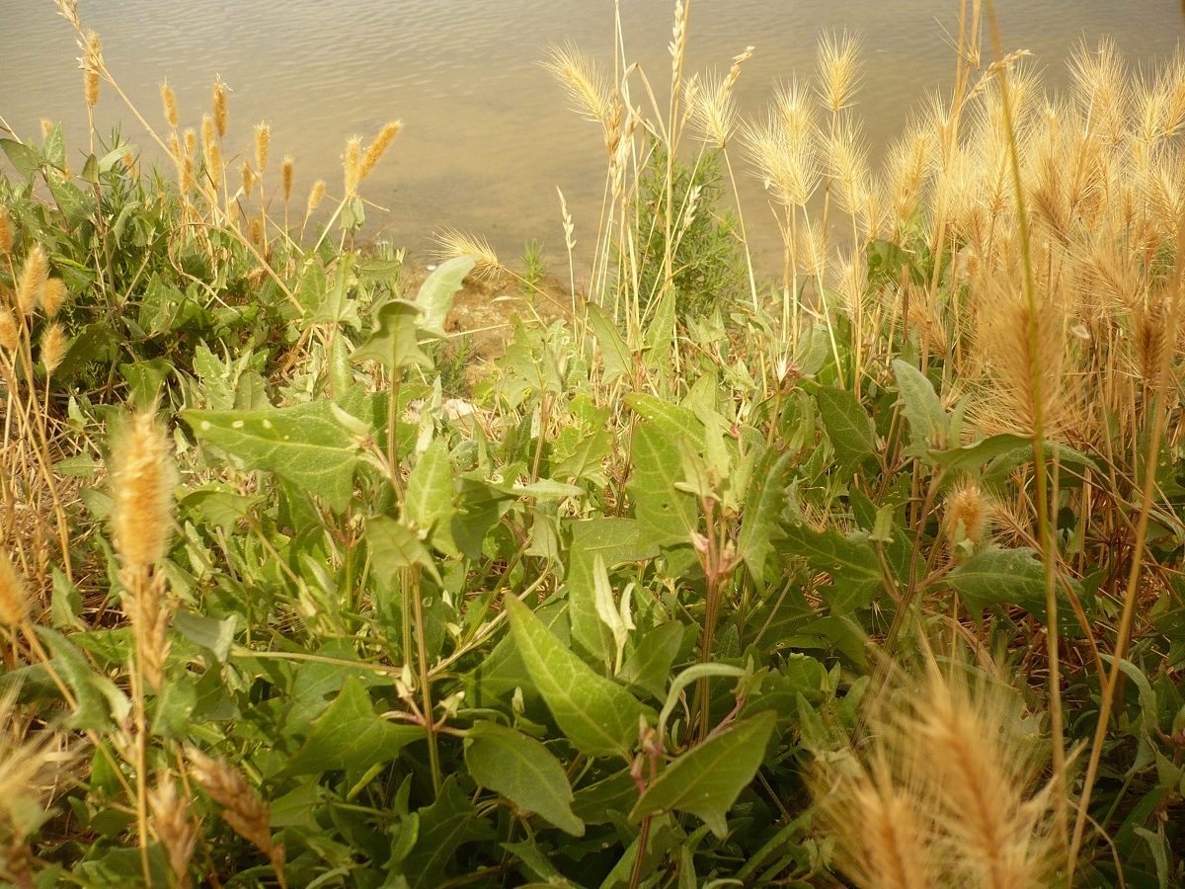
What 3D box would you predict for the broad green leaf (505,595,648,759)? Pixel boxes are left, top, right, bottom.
[{"bbox_3d":[-0.010,0.088,0.470,0.034,0.013,0.078,-34,67,-17],"label":"broad green leaf"}]

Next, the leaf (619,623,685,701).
[{"bbox_3d":[0.029,0.093,0.530,0.029,0.013,0.037,31,65,19],"label":"leaf"}]

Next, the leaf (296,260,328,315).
[{"bbox_3d":[-0.245,-0.138,1.050,0.030,0.049,0.013,-4,-4,-12],"label":"leaf"}]

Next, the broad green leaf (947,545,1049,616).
[{"bbox_3d":[0.201,0.067,0.580,0.057,0.017,0.040,0,49,11],"label":"broad green leaf"}]

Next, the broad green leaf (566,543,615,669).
[{"bbox_3d":[-0.001,0.074,0.550,0.024,0.011,0.059,-9,69,3],"label":"broad green leaf"}]

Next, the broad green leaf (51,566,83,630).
[{"bbox_3d":[-0.287,0.083,0.650,0.019,0.012,0.037,-20,63,-14],"label":"broad green leaf"}]

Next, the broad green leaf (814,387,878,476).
[{"bbox_3d":[0.148,-0.013,0.700,0.034,0.013,0.051,-31,73,2],"label":"broad green leaf"}]

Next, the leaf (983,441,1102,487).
[{"bbox_3d":[0.251,0.012,0.670,0.065,0.016,0.026,-5,44,5],"label":"leaf"}]

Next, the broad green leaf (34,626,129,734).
[{"bbox_3d":[-0.204,0.091,0.470,0.030,0.016,0.051,-34,67,-28],"label":"broad green leaf"}]

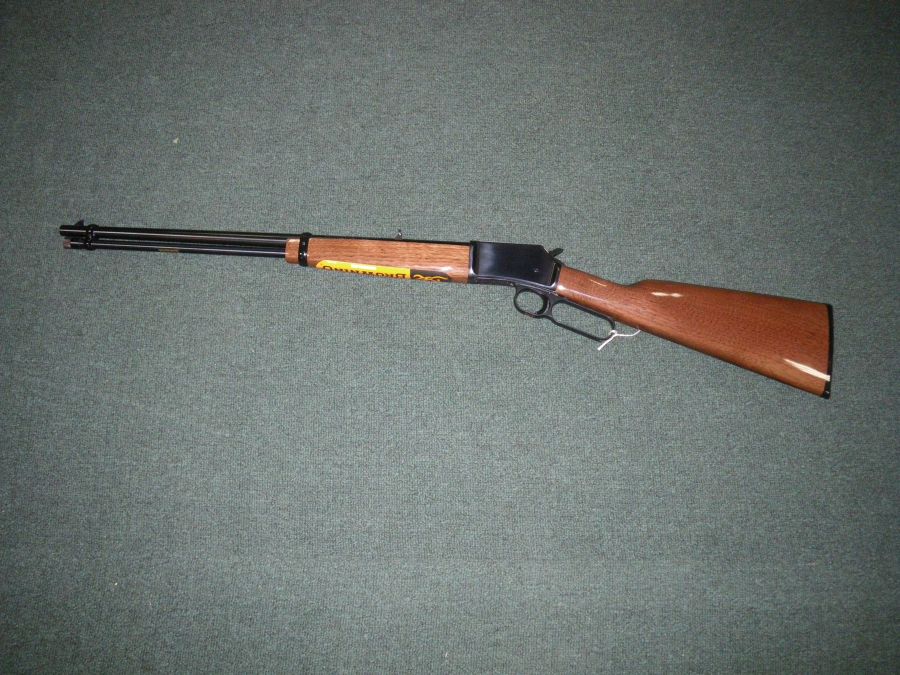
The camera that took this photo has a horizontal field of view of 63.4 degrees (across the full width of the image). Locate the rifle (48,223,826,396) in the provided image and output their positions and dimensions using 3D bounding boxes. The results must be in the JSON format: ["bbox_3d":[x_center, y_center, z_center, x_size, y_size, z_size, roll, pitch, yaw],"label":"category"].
[{"bbox_3d":[-0.009,-0.039,0.855,0.933,0.044,0.185,3,73,-1],"label":"rifle"}]

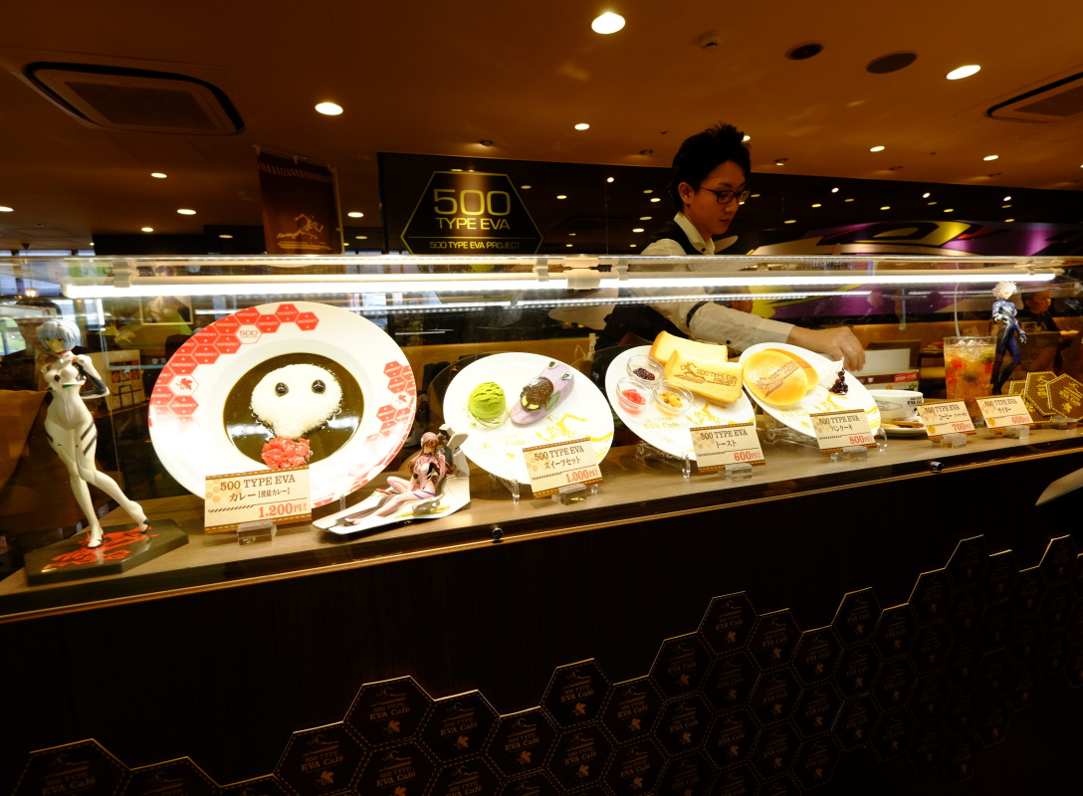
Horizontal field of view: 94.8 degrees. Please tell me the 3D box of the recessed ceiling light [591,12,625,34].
[{"bbox_3d":[0.297,-1.667,2.208,0.145,0.030,0.145,-3,7,0],"label":"recessed ceiling light"}]

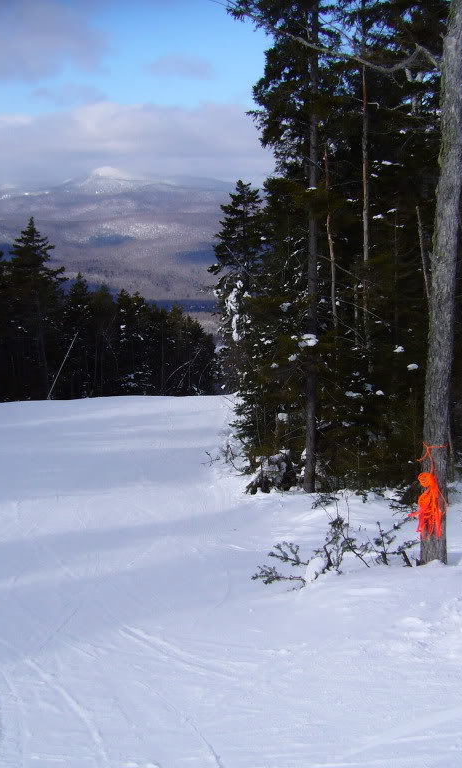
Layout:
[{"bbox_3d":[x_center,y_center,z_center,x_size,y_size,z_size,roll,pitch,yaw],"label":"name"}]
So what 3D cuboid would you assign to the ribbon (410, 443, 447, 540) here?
[{"bbox_3d":[1.402,0.759,7.285,0.268,0.715,0.200,2,11,11],"label":"ribbon"}]

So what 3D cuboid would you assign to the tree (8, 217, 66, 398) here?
[{"bbox_3d":[-11.097,-4.220,59.041,3.419,10.528,3.419,0,10,0],"label":"tree"}]

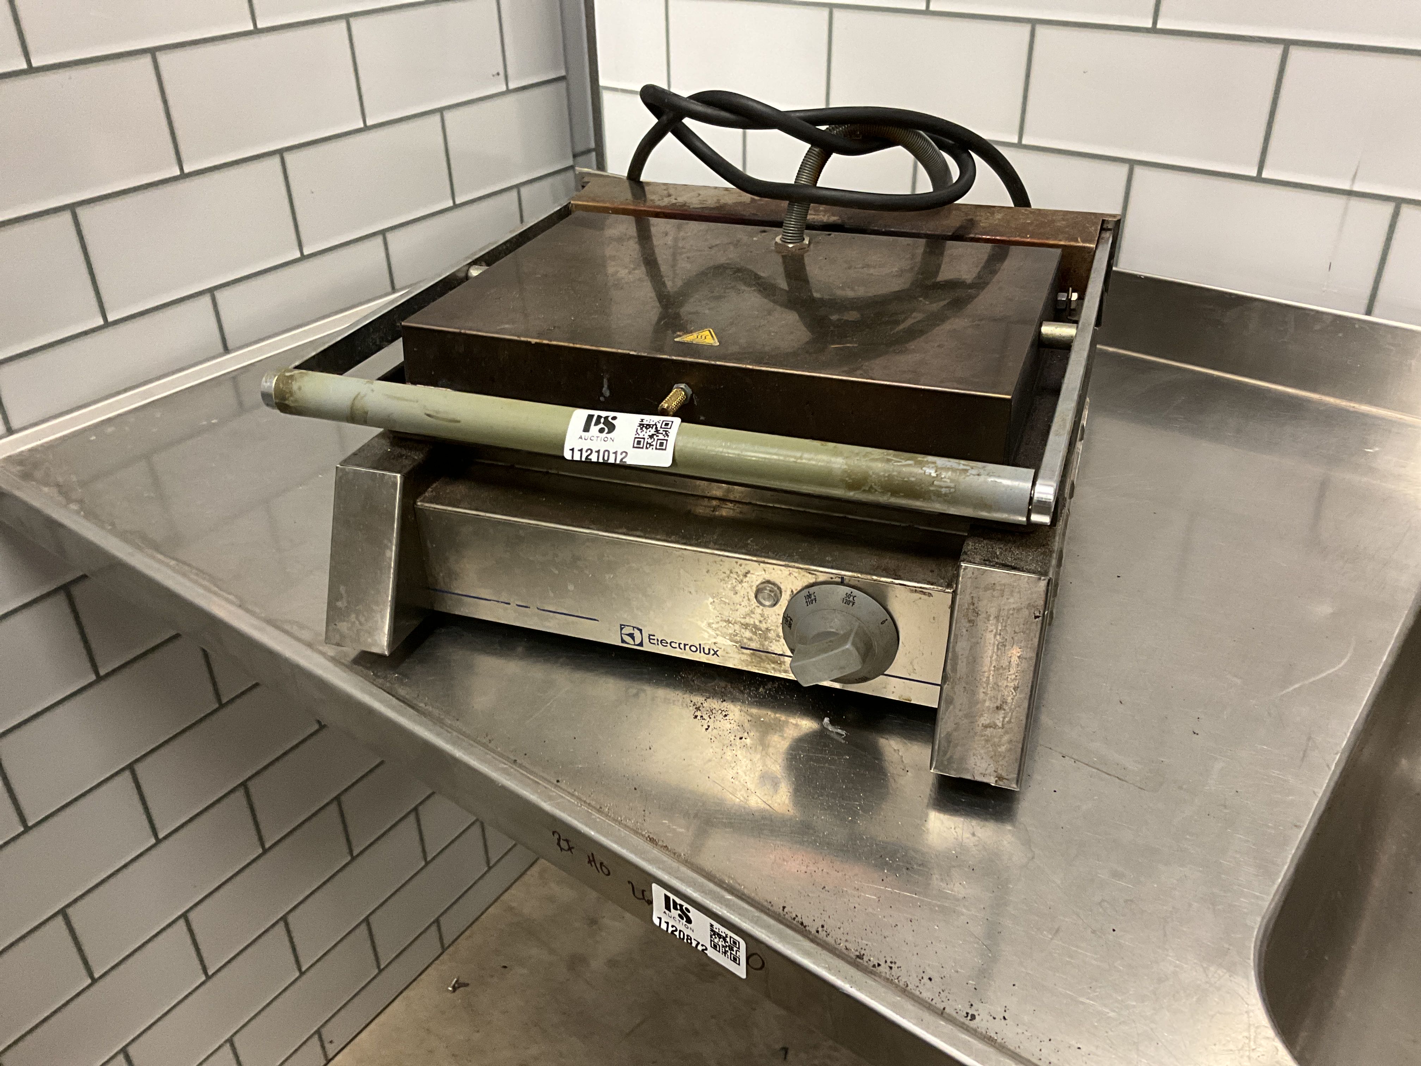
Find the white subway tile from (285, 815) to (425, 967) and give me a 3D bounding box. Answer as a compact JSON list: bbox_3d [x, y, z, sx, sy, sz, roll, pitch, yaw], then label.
[{"bbox_3d":[-0.428,0.430,1.446,0.010,0.097,0.198,18,36,29],"label":"white subway tile"}]

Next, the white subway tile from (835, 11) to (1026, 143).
[{"bbox_3d":[0.196,-0.417,1.082,0.200,0.098,0.010,21,38,33],"label":"white subway tile"}]

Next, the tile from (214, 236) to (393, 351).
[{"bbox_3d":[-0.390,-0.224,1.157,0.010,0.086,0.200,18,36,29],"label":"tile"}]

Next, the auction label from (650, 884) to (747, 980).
[{"bbox_3d":[-0.005,0.179,0.536,0.052,0.025,0.001,21,38,32],"label":"auction label"}]

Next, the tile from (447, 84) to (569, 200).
[{"bbox_3d":[-0.223,-0.438,1.322,0.010,0.098,0.200,18,36,29],"label":"tile"}]

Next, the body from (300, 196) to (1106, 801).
[{"bbox_3d":[0.028,-0.072,0.740,0.392,0.179,0.404,9,32,17],"label":"body"}]

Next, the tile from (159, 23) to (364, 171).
[{"bbox_3d":[-0.394,-0.390,1.054,0.010,0.097,0.198,18,36,29],"label":"tile"}]

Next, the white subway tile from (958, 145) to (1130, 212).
[{"bbox_3d":[0.278,-0.299,1.079,0.200,0.098,0.010,21,38,33],"label":"white subway tile"}]

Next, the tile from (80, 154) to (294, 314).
[{"bbox_3d":[-0.449,-0.261,1.037,0.010,0.098,0.200,18,36,29],"label":"tile"}]

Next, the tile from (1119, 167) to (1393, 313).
[{"bbox_3d":[0.437,-0.237,0.970,0.200,0.098,0.010,21,38,33],"label":"tile"}]

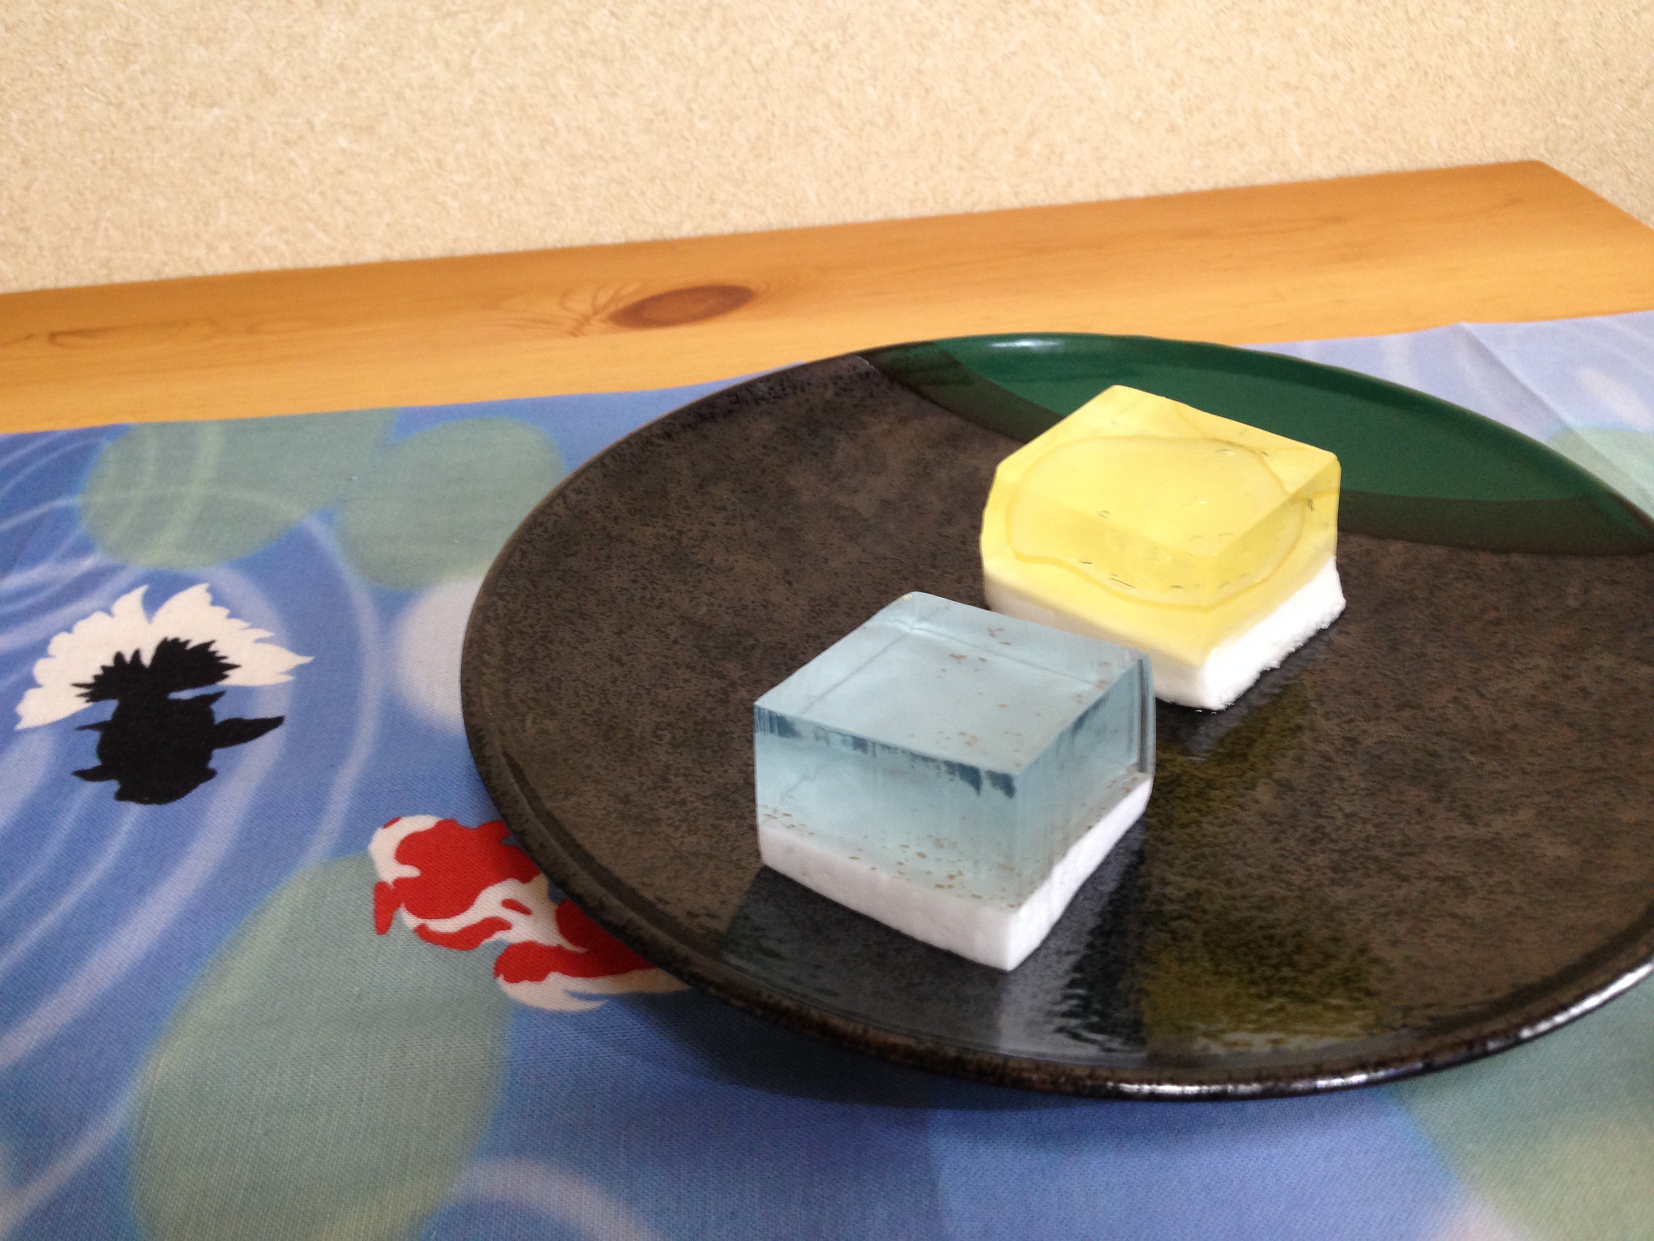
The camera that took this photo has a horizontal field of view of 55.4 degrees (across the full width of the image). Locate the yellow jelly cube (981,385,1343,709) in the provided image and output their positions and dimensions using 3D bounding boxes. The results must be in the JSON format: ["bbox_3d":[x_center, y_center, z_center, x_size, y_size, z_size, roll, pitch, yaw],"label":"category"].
[{"bbox_3d":[0.058,-0.014,0.273,0.045,0.029,0.040,25,42,36],"label":"yellow jelly cube"}]

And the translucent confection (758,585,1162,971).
[{"bbox_3d":[0.018,0.020,0.223,0.040,0.029,0.038,19,39,30],"label":"translucent confection"}]

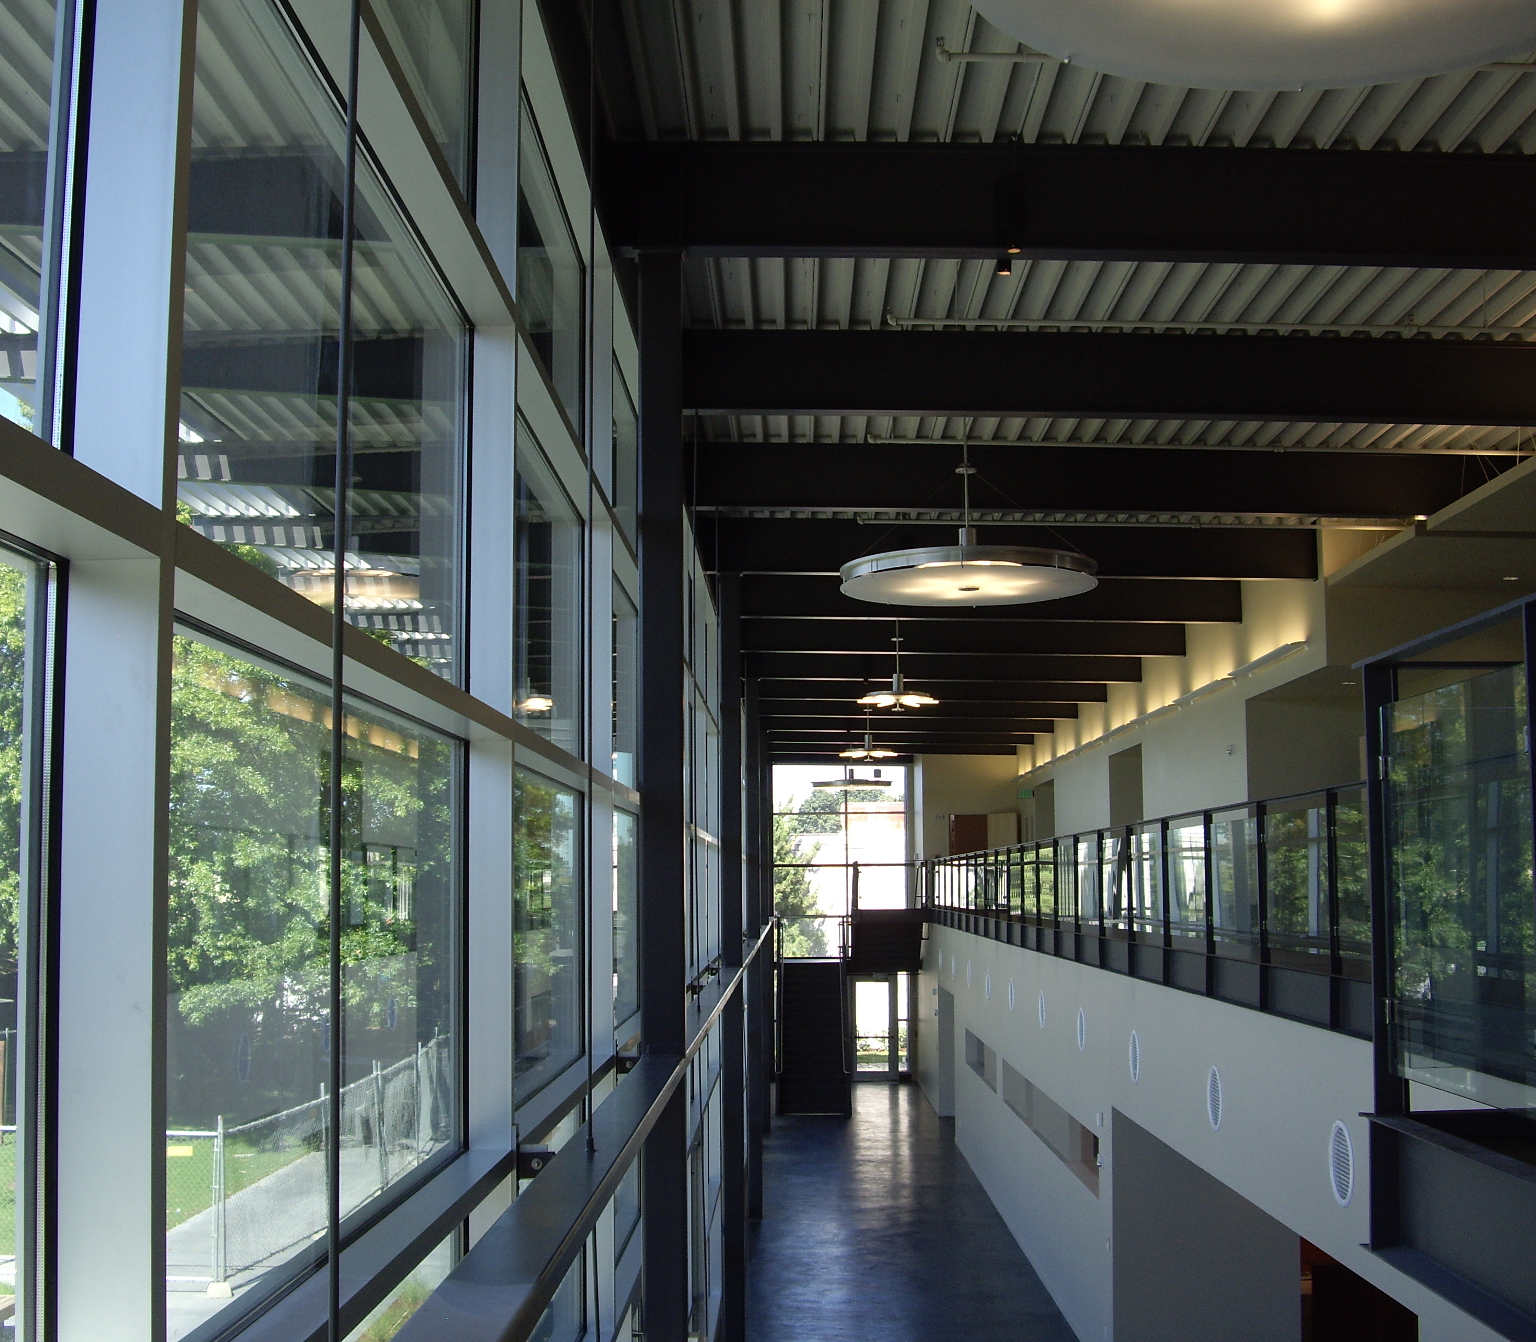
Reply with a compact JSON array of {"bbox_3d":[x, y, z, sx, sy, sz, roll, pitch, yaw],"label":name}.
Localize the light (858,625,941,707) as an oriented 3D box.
[{"bbox_3d":[1.594,-0.048,23.889,1.003,1.018,1.003,-1,-6,1],"label":"light"}]

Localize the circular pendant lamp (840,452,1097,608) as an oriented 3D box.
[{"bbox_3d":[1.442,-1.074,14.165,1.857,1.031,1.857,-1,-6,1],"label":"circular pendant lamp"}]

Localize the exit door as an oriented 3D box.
[{"bbox_3d":[2.688,8.556,47.059,1.396,2.542,0.120,-1,-6,1],"label":"exit door"}]

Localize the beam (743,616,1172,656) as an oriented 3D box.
[{"bbox_3d":[2.508,-0.480,25.562,5.813,0.528,0.185,1,-6,1],"label":"beam"}]

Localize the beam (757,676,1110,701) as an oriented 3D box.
[{"bbox_3d":[2.611,0.227,32.043,5.813,0.528,0.185,1,-6,1],"label":"beam"}]

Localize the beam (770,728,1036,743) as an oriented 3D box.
[{"bbox_3d":[2.764,1.286,41.764,5.813,0.528,0.185,1,-6,1],"label":"beam"}]

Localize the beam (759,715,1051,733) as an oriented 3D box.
[{"bbox_3d":[2.713,0.933,38.523,5.813,0.528,0.185,1,-6,1],"label":"beam"}]

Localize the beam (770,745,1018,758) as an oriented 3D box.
[{"bbox_3d":[2.815,1.640,45.004,5.813,0.528,0.185,1,-6,1],"label":"beam"}]

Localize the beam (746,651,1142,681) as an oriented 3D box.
[{"bbox_3d":[2.559,-0.127,28.802,5.813,0.528,0.185,1,-6,1],"label":"beam"}]

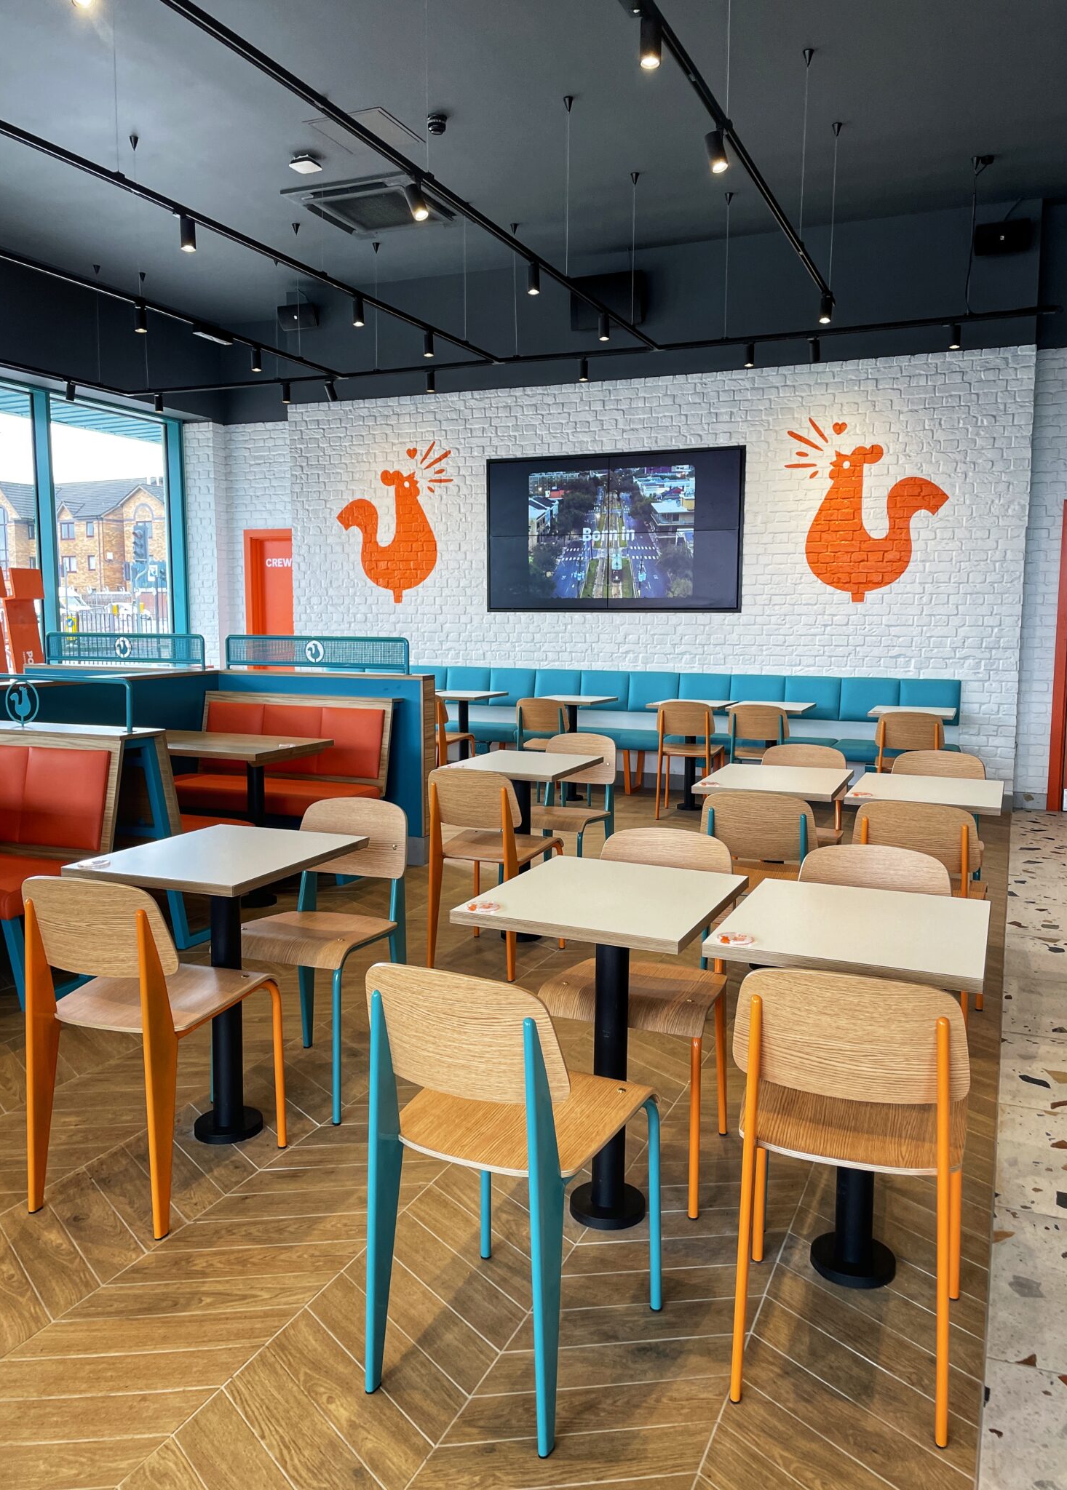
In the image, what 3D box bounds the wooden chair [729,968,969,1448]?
[{"bbox_3d":[0.591,0.747,2.092,0.415,0.790,0.495,3,7,19],"label":"wooden chair"}]

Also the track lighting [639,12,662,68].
[{"bbox_3d":[0.350,-2.115,3.358,0.065,0.142,0.065,0,7,0],"label":"track lighting"}]

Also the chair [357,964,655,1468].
[{"bbox_3d":[-0.032,0.738,2.072,0.418,0.802,0.491,4,7,27],"label":"chair"}]

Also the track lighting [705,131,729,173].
[{"bbox_3d":[0.689,-2.222,4.200,0.064,0.155,0.064,-3,-10,-27],"label":"track lighting"}]

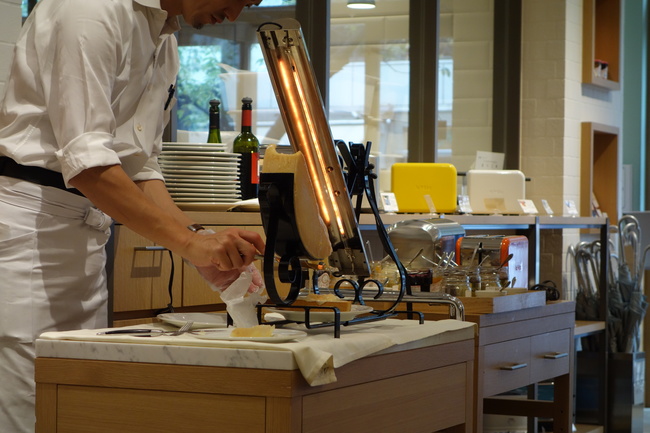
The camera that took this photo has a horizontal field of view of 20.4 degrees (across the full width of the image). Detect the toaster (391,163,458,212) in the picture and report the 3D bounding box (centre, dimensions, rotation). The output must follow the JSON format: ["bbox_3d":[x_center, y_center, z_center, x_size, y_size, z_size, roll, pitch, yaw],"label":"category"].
[{"bbox_3d":[0.390,-0.107,6.841,0.255,0.190,0.180,1,0,9],"label":"toaster"}]

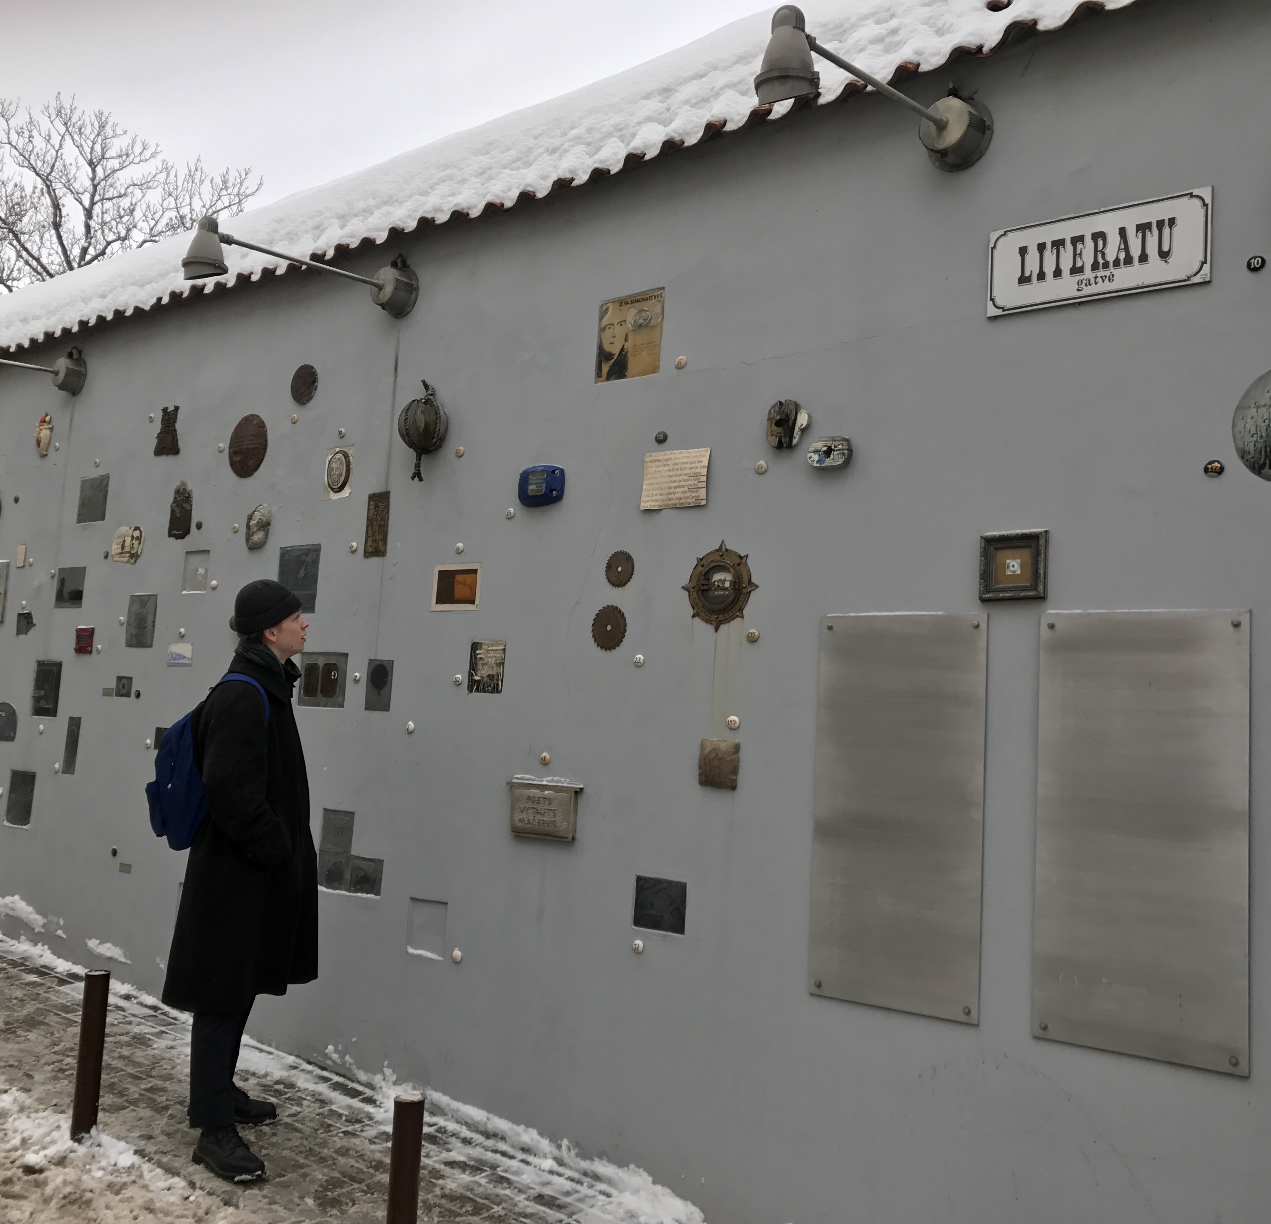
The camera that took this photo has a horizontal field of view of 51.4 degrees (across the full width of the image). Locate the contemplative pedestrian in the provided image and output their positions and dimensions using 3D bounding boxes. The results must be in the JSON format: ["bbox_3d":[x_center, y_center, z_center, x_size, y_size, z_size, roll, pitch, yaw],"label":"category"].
[{"bbox_3d":[-1.240,0.819,4.273,0.480,1.800,0.500,3,-5,-5],"label":"contemplative pedestrian"}]

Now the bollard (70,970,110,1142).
[{"bbox_3d":[-1.769,1.436,4.291,0.080,0.515,0.080,-1,-7,38],"label":"bollard"}]

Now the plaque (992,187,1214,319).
[{"bbox_3d":[1.251,-0.976,3.604,0.607,0.249,0.020,-1,-6,38],"label":"plaque"}]

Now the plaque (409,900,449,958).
[{"bbox_3d":[-0.758,1.155,4.812,0.196,0.200,0.020,-1,-7,38],"label":"plaque"}]

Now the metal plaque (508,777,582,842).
[{"bbox_3d":[-0.313,0.678,4.502,0.300,0.175,0.045,-1,-7,38],"label":"metal plaque"}]

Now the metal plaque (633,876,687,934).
[{"bbox_3d":[0.079,0.928,4.186,0.201,0.161,0.020,-1,-7,38],"label":"metal plaque"}]

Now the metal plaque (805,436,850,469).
[{"bbox_3d":[0.584,-0.474,3.957,0.135,0.088,0.040,-1,-7,38],"label":"metal plaque"}]

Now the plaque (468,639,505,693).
[{"bbox_3d":[-0.548,0.204,4.823,0.173,0.185,0.020,-1,-7,38],"label":"plaque"}]

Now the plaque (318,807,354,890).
[{"bbox_3d":[-1.169,0.929,5.166,0.189,0.305,0.020,-1,-7,38],"label":"plaque"}]

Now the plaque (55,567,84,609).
[{"bbox_3d":[-2.893,-0.124,6.736,0.272,0.208,0.020,-1,-7,38],"label":"plaque"}]

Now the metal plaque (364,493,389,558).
[{"bbox_3d":[-1.041,-0.348,5.286,0.131,0.262,0.020,-1,-7,38],"label":"metal plaque"}]

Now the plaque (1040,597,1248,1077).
[{"bbox_3d":[1.288,0.561,3.386,0.534,1.130,0.012,-1,-6,38],"label":"plaque"}]

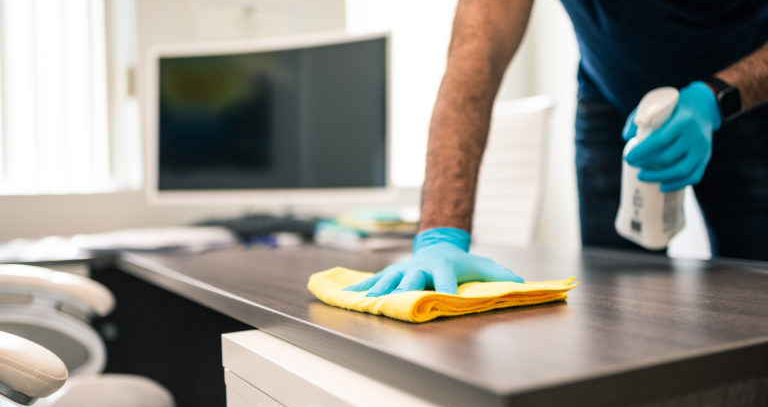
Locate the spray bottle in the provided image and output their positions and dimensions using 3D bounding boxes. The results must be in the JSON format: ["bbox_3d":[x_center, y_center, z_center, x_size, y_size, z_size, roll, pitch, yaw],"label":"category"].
[{"bbox_3d":[0.390,-0.054,1.090,0.080,0.225,0.072,-30,36,-28],"label":"spray bottle"}]

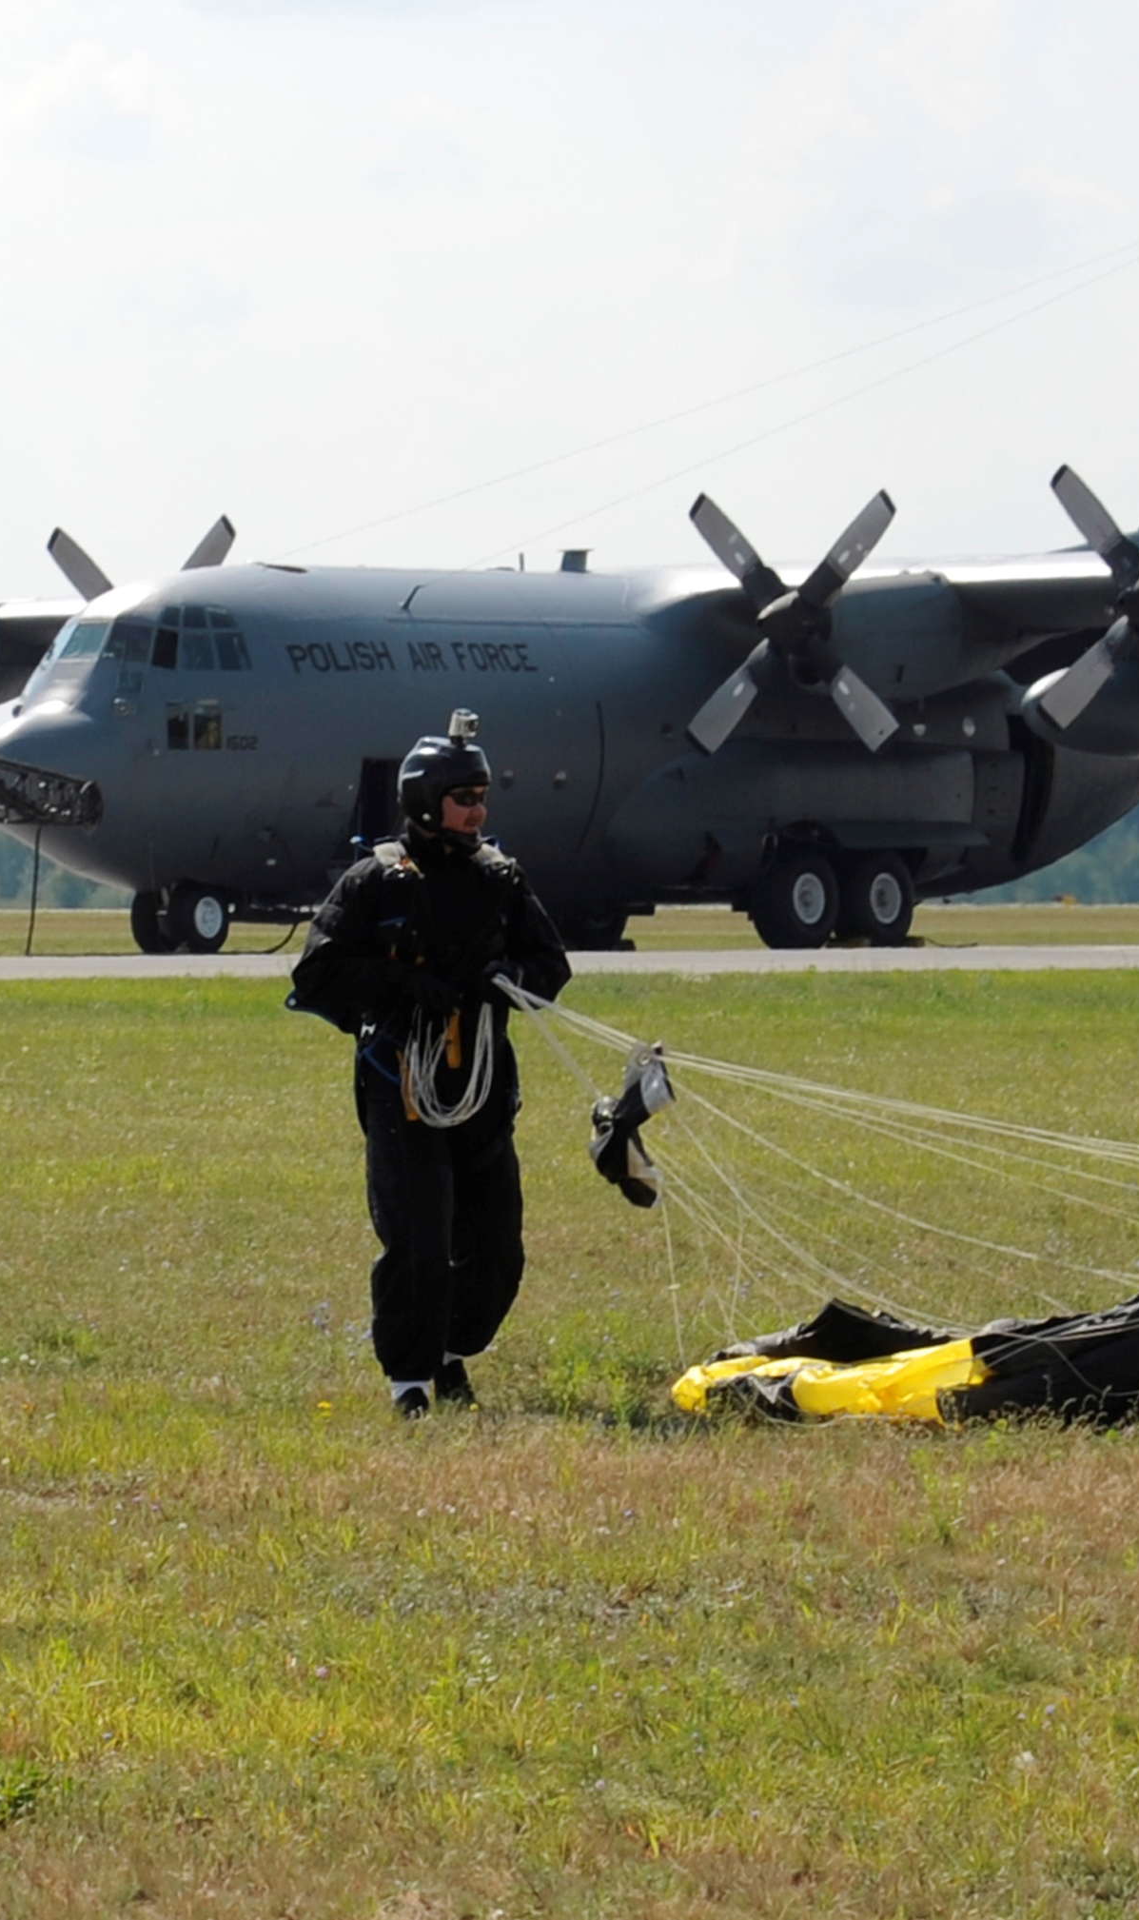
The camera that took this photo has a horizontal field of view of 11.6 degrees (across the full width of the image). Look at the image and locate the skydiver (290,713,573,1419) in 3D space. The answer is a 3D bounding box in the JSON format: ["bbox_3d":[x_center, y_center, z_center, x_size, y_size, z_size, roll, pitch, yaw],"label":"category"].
[{"bbox_3d":[-0.365,0.280,15.000,0.690,1.880,0.530,0,1,-18],"label":"skydiver"}]

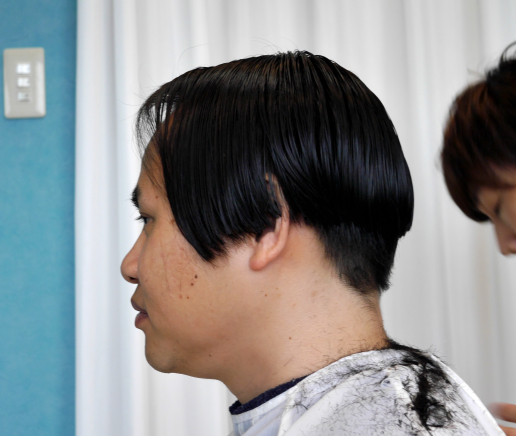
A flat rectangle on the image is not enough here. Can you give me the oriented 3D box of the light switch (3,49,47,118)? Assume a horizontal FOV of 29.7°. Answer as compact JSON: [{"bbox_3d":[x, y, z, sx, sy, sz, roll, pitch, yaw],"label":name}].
[{"bbox_3d":[-0.401,-0.232,1.670,0.070,0.120,0.010,-1,1,3],"label":"light switch"}]

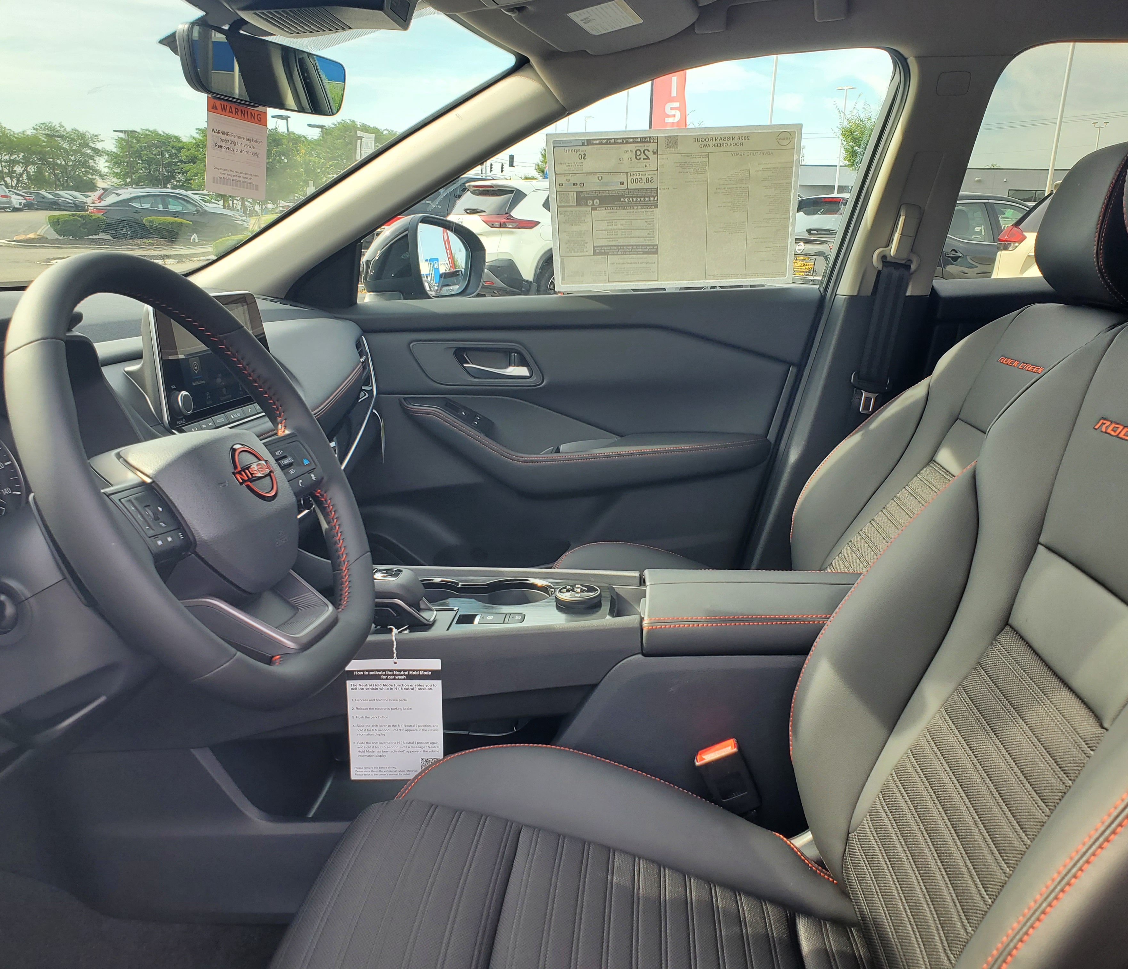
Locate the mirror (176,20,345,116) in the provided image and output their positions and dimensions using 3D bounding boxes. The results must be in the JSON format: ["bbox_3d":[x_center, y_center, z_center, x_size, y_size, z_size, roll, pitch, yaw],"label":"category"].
[{"bbox_3d":[-0.320,-0.445,1.044,0.047,0.070,0.245,13,17,23],"label":"mirror"}]

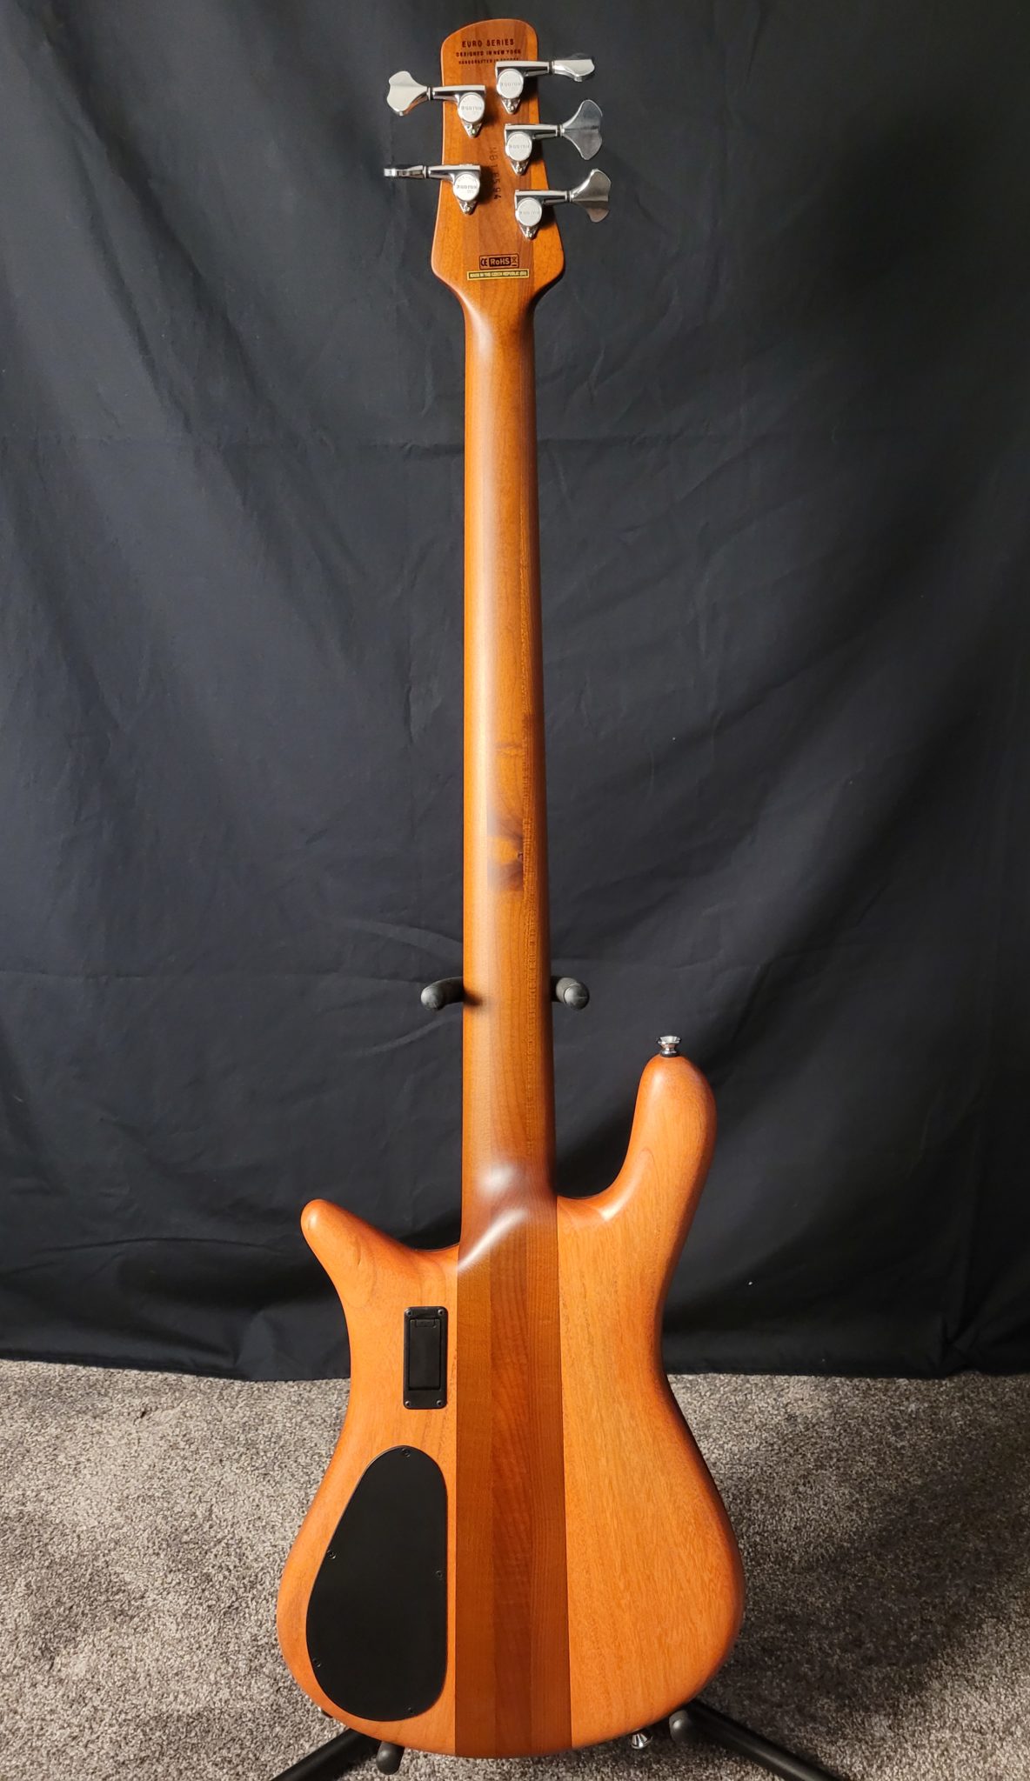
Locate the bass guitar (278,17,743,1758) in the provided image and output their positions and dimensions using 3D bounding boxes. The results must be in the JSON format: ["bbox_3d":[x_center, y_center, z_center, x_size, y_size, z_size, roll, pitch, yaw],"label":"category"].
[{"bbox_3d":[-0.007,0.020,0.915,0.322,1.175,0.085,-1,4,0],"label":"bass guitar"}]

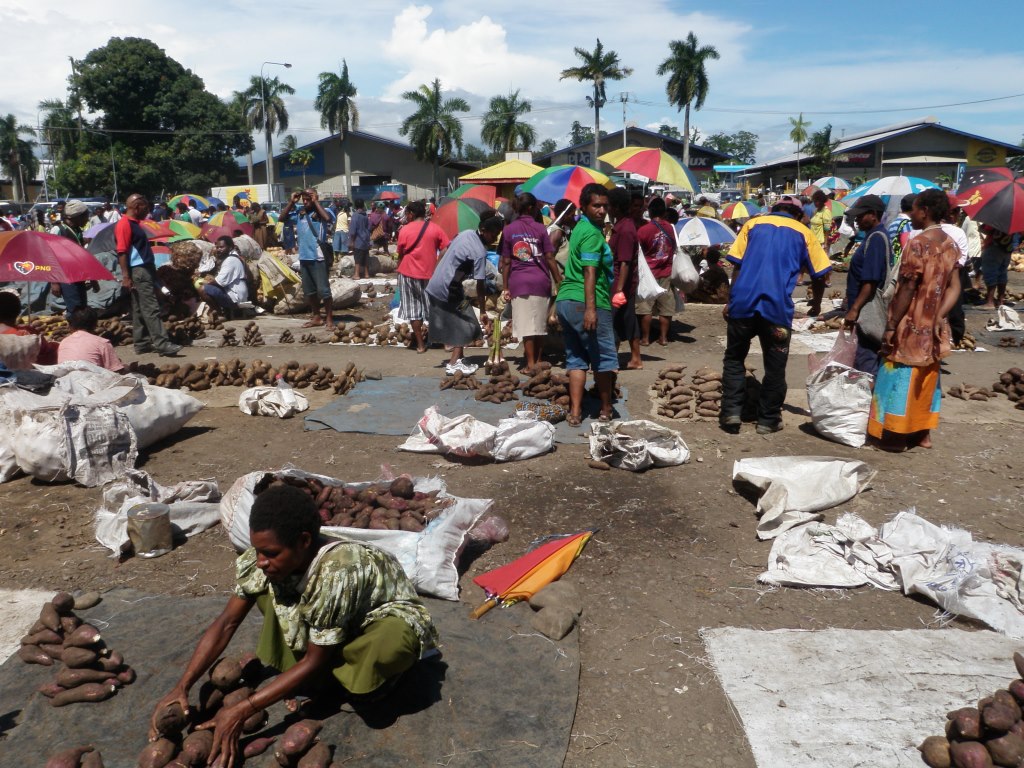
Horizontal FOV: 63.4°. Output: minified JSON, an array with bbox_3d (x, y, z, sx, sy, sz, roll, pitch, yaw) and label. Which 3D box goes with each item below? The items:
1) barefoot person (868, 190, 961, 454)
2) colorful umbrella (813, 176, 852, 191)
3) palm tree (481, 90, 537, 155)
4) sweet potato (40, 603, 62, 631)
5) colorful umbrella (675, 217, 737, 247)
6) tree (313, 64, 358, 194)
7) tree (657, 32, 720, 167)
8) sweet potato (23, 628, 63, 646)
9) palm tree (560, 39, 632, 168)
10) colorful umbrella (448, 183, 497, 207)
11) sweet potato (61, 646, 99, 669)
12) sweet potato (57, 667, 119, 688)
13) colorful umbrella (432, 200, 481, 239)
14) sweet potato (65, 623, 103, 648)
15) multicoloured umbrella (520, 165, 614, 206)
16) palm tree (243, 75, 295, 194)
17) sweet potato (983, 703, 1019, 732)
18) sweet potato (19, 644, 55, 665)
[{"bbox_3d":[2.519,-0.395,5.078,0.480,1.558,0.360,-9,15,-30],"label":"barefoot person"},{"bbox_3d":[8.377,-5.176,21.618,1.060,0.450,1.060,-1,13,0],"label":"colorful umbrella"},{"bbox_3d":[-0.289,-19.174,69.489,4.623,10.189,4.623,0,13,0],"label":"palm tree"},{"bbox_3d":[-1.663,0.840,2.991,0.068,0.062,0.130,-13,44,-42],"label":"sweet potato"},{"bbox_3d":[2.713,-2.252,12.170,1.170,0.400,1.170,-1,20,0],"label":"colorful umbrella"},{"bbox_3d":[-12.917,-18.417,63.306,3.400,11.890,3.600,-1,13,0],"label":"tree"},{"bbox_3d":[12.693,-18.902,61.352,4.484,13.215,4.484,0,13,0],"label":"tree"},{"bbox_3d":[-1.669,0.901,2.945,0.150,0.055,0.060,-5,13,-14],"label":"sweet potato"},{"bbox_3d":[6.369,-19.004,62.411,5.300,13.190,5.300,-1,12,0],"label":"palm tree"},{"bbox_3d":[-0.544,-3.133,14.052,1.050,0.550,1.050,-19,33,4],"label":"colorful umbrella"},{"bbox_3d":[-1.439,0.910,2.755,0.133,0.068,0.070,-3,13,-13],"label":"sweet potato"},{"bbox_3d":[-1.325,0.919,2.592,0.195,0.055,0.060,0,12,3],"label":"sweet potato"},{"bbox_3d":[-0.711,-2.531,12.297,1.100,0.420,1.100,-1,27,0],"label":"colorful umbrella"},{"bbox_3d":[-1.468,0.863,2.830,0.135,0.062,0.065,-5,13,-20],"label":"sweet potato"},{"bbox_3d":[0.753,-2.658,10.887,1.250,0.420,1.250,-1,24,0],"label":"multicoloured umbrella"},{"bbox_3d":[-20.577,-20.355,71.275,4.310,11.713,4.310,0,13,0],"label":"palm tree"},{"bbox_3d":[1.335,0.908,2.263,0.095,0.080,0.120,5,14,24],"label":"sweet potato"},{"bbox_3d":[-1.685,0.960,2.935,0.145,0.055,0.058,4,14,23],"label":"sweet potato"}]

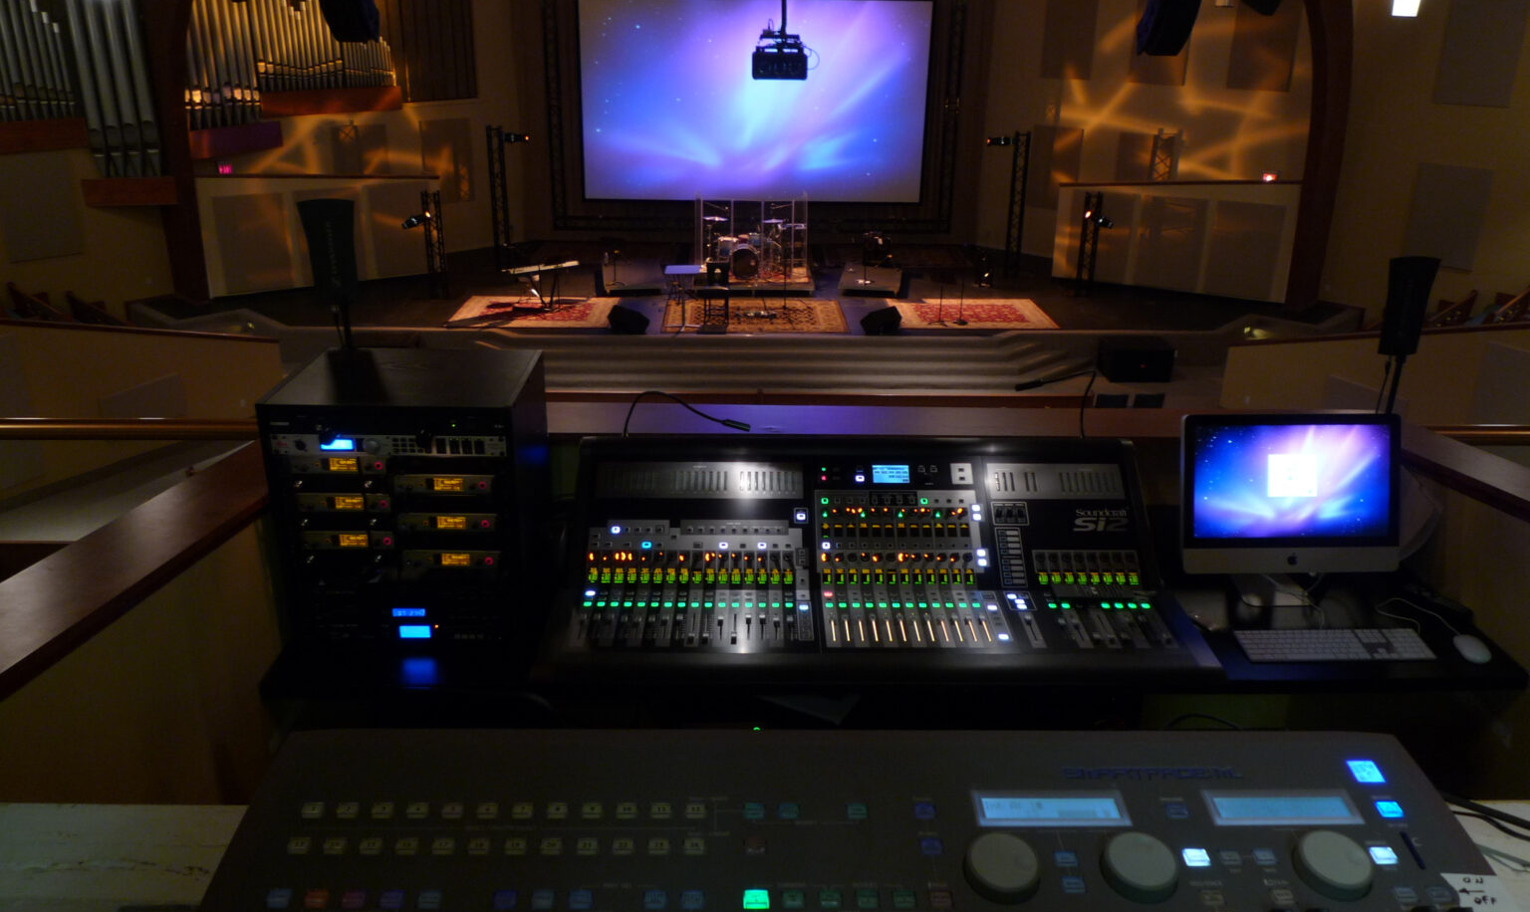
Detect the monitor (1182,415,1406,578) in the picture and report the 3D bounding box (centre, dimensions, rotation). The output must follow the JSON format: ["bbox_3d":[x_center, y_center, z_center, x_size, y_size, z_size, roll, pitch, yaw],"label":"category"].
[{"bbox_3d":[1.288,0.124,2.722,0.528,0.445,0.200,0,20,-3],"label":"monitor"}]

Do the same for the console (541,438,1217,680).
[{"bbox_3d":[0.247,0.208,2.658,1.460,0.300,0.760,0,20,-1],"label":"console"}]

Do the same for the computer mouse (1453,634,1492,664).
[{"bbox_3d":[1.598,0.431,2.498,0.061,0.034,0.112,4,21,7],"label":"computer mouse"}]

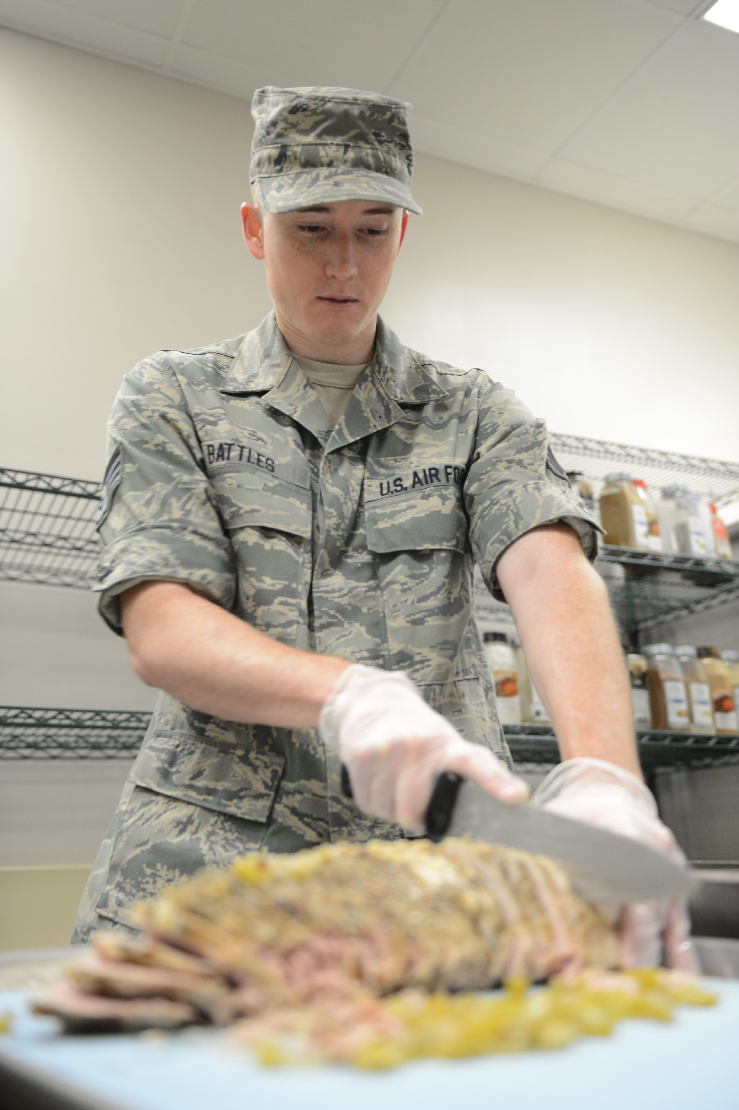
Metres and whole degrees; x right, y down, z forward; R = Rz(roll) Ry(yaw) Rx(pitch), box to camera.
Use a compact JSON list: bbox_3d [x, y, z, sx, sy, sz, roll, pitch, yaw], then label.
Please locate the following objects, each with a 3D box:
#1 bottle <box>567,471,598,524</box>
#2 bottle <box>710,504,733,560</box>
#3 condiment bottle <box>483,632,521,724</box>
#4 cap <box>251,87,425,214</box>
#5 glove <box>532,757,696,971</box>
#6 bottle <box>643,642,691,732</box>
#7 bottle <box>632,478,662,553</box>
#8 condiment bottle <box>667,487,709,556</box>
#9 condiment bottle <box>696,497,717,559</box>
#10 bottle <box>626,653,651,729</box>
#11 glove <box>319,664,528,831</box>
[{"bbox_3d":[0.465,-0.098,2.441,0.065,0.198,0.065,14,-24,-42],"label":"bottle"},{"bbox_3d":[0.839,-0.041,2.644,0.062,0.187,0.062,9,-20,-31],"label":"bottle"},{"bbox_3d":[0.252,0.250,2.152,0.064,0.200,0.071,6,-19,-25],"label":"condiment bottle"},{"bbox_3d":[-0.036,-0.423,1.116,0.173,0.118,0.250,-1,26,-12],"label":"cap"},{"bbox_3d":[0.210,0.266,0.930,0.115,0.185,0.130,13,-23,-39],"label":"glove"},{"bbox_3d":[0.637,0.293,2.348,0.071,0.202,0.090,6,-19,-25],"label":"bottle"},{"bbox_3d":[0.612,-0.086,2.450,0.066,0.196,0.075,6,-19,-25],"label":"bottle"},{"bbox_3d":[0.745,-0.073,2.549,0.067,0.198,0.067,9,-20,-31],"label":"condiment bottle"},{"bbox_3d":[0.790,-0.053,2.609,0.062,0.193,0.062,10,-21,-34],"label":"condiment bottle"},{"bbox_3d":[0.547,0.286,2.295,0.062,0.192,0.075,6,-19,-25],"label":"bottle"},{"bbox_3d":[0.045,0.174,0.930,0.195,0.120,0.115,29,-2,13],"label":"glove"}]

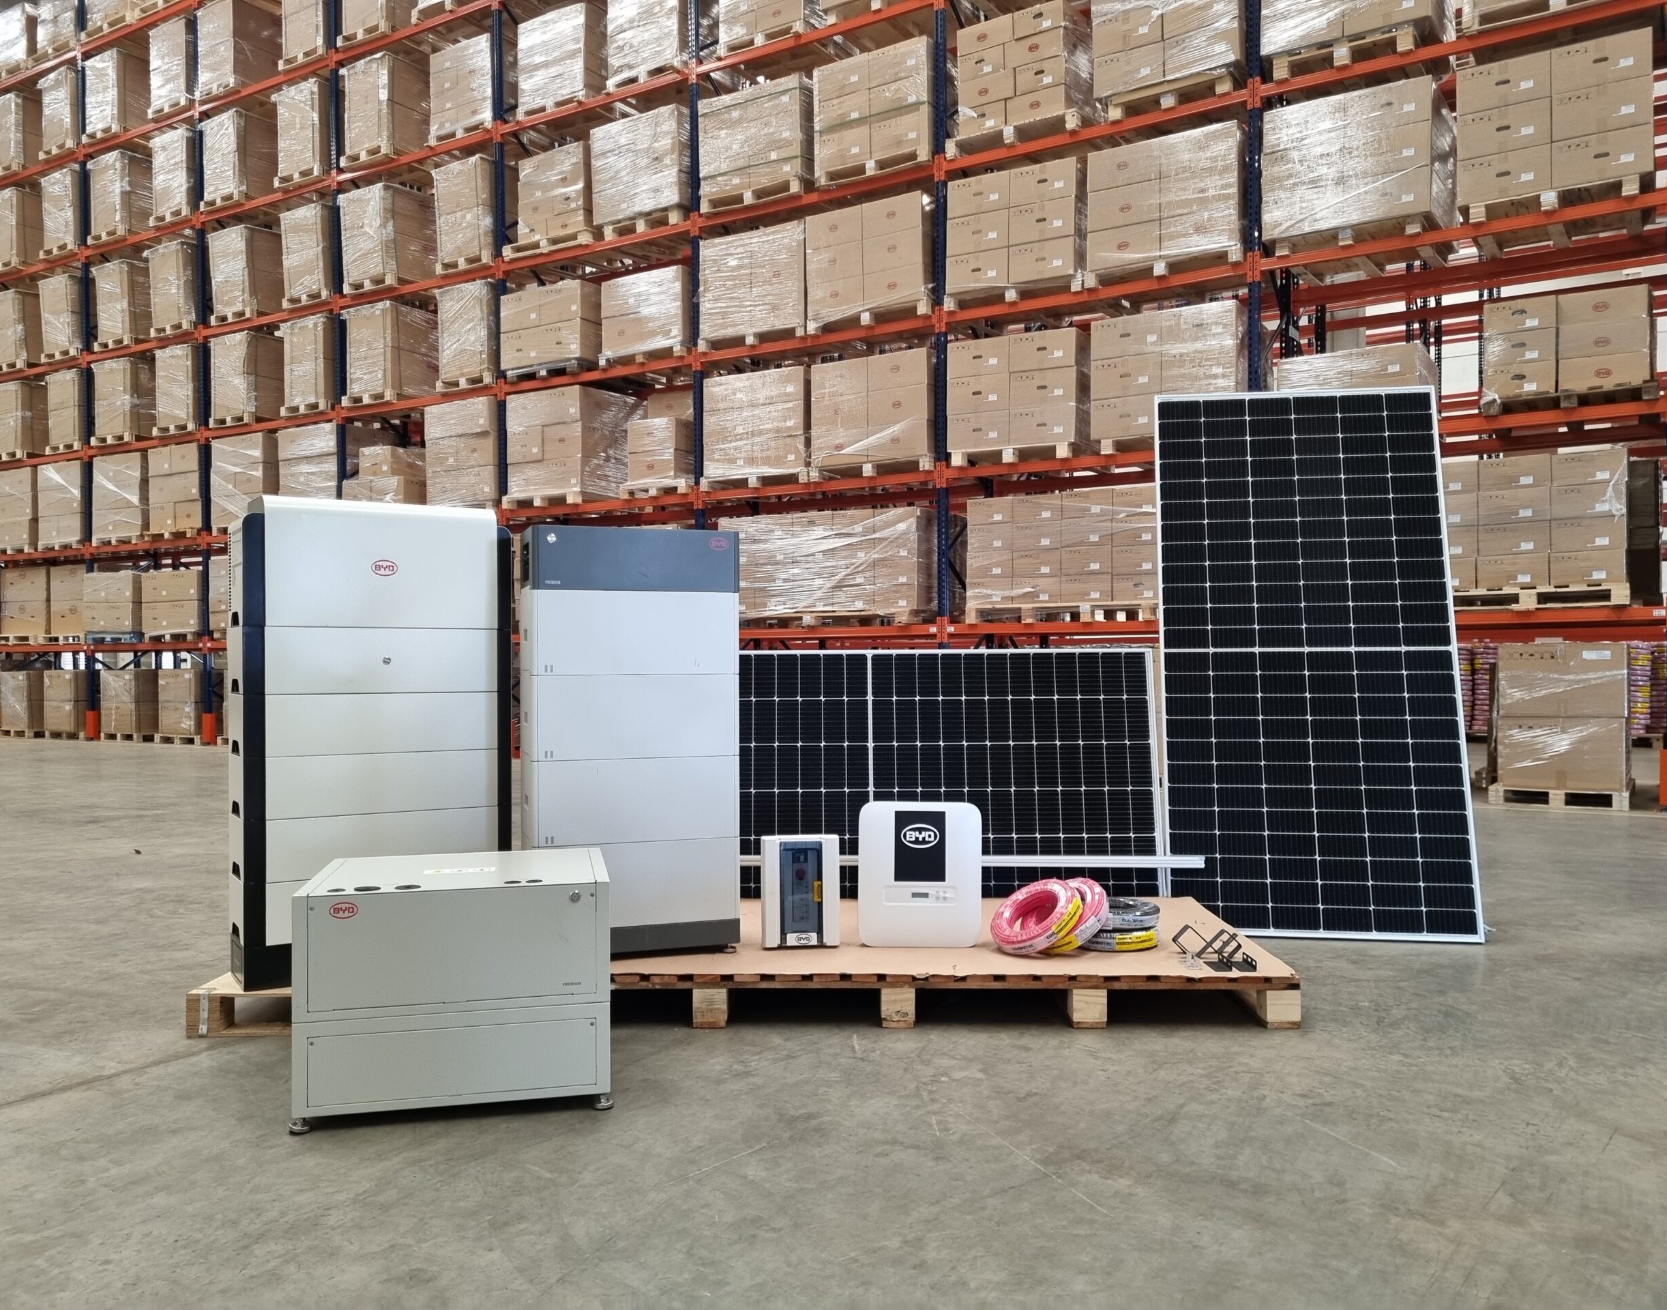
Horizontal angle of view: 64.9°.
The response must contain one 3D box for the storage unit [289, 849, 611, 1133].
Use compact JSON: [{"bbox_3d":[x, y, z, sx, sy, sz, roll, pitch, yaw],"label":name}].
[{"bbox_3d":[-0.857,0.739,3.045,0.650,0.492,0.570,-1,0,-12],"label":"storage unit"}]

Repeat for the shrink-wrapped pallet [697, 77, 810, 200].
[{"bbox_3d":[-0.421,-4.269,11.323,1.019,0.864,1.050,-1,0,31],"label":"shrink-wrapped pallet"}]

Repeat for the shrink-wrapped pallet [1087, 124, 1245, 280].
[{"bbox_3d":[2.716,-3.368,10.254,1.170,1.018,1.020,-1,0,31],"label":"shrink-wrapped pallet"}]

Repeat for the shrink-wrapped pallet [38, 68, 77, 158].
[{"bbox_3d":[-10.336,-7.399,18.483,0.800,1.100,1.180,-1,0,32],"label":"shrink-wrapped pallet"}]

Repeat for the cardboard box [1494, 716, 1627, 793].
[{"bbox_3d":[4.921,0.638,8.863,0.716,0.458,0.948,-1,0,32],"label":"cardboard box"}]

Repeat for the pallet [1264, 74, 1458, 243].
[{"bbox_3d":[3.626,-3.192,9.062,1.050,0.990,1.030,-1,0,31],"label":"pallet"}]

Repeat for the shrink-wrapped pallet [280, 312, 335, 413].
[{"bbox_3d":[-5.455,-3.114,14.588,0.750,1.000,1.030,-1,0,31],"label":"shrink-wrapped pallet"}]

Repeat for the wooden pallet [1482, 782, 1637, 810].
[{"bbox_3d":[4.635,0.856,8.305,0.744,0.117,0.970,-1,0,34],"label":"wooden pallet"}]

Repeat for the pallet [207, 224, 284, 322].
[{"bbox_3d":[-6.553,-4.273,15.256,0.720,1.040,1.030,-1,0,31],"label":"pallet"}]

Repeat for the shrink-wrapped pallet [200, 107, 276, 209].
[{"bbox_3d":[-7.060,-5.913,16.206,0.780,1.070,1.150,-1,0,31],"label":"shrink-wrapped pallet"}]

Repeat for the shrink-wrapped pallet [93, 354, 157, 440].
[{"bbox_3d":[-8.381,-3.055,16.215,0.722,0.911,1.080,-1,0,31],"label":"shrink-wrapped pallet"}]

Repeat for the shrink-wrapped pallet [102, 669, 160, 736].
[{"bbox_3d":[-8.994,0.647,17.480,0.793,0.901,1.061,-1,0,32],"label":"shrink-wrapped pallet"}]

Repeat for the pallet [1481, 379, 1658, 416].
[{"bbox_3d":[5.023,-1.673,8.928,1.005,0.136,1.100,-1,0,31],"label":"pallet"}]

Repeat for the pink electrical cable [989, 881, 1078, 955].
[{"bbox_3d":[0.566,0.733,3.657,0.255,0.052,0.255,-34,16,0],"label":"pink electrical cable"}]

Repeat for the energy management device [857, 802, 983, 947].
[{"bbox_3d":[0.252,0.636,3.854,0.357,0.415,0.150,-1,0,4],"label":"energy management device"}]

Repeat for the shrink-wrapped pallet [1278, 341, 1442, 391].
[{"bbox_3d":[3.885,-1.854,9.674,0.980,0.540,1.020,-1,0,32],"label":"shrink-wrapped pallet"}]

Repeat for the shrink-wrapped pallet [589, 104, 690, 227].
[{"bbox_3d":[-1.515,-4.319,12.195,0.990,1.030,1.050,-1,0,31],"label":"shrink-wrapped pallet"}]

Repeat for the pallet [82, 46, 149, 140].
[{"bbox_3d":[-9.254,-7.298,17.643,0.803,1.058,1.200,-1,0,31],"label":"pallet"}]

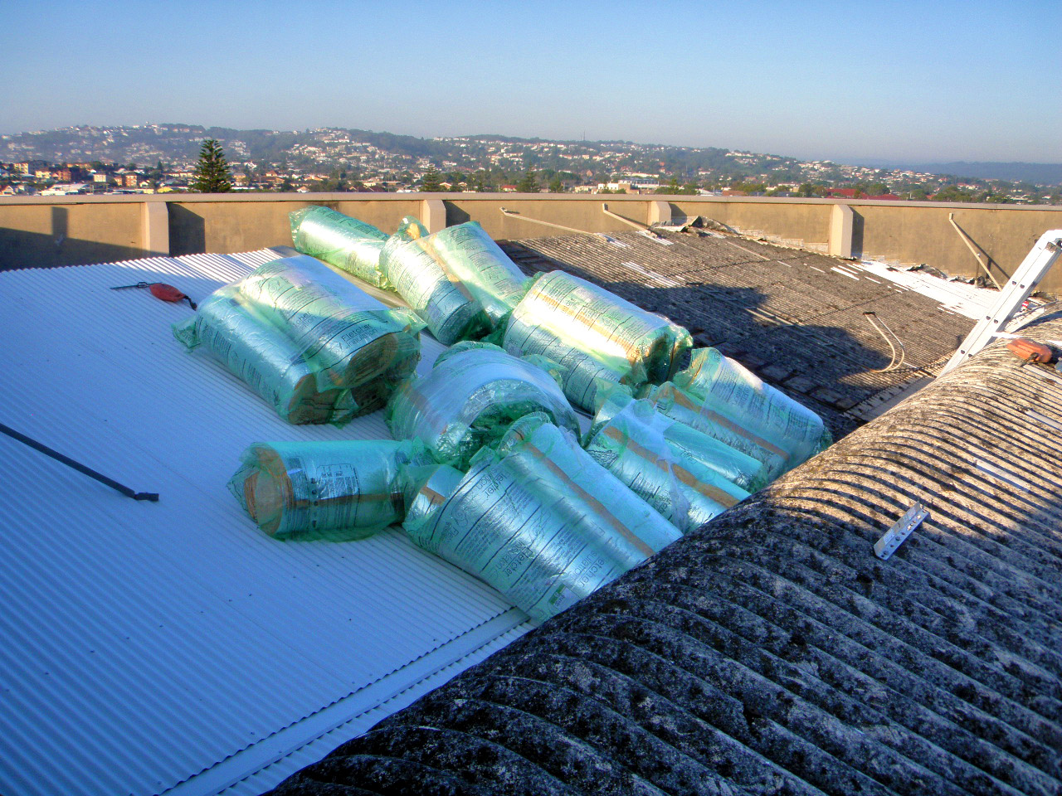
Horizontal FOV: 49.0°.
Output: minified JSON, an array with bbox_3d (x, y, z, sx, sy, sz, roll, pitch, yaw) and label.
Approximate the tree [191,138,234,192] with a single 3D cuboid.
[{"bbox_3d":[-47.900,-31.800,176.360,6.000,14.500,6.000,-2,11,-15],"label":"tree"}]

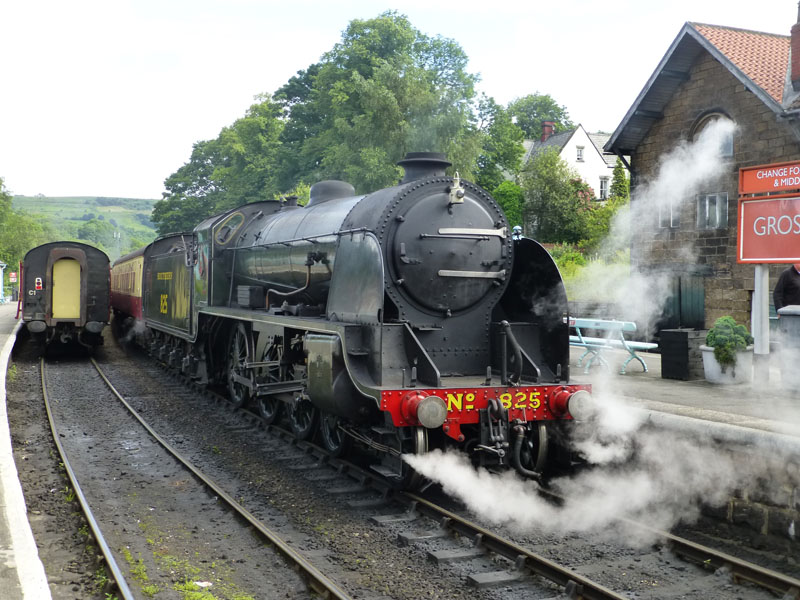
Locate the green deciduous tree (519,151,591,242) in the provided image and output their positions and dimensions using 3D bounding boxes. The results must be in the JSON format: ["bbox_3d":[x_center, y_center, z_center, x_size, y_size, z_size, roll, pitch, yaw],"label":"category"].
[{"bbox_3d":[6.937,-4.588,42.000,3.200,4.200,3.000,0,1,0],"label":"green deciduous tree"}]

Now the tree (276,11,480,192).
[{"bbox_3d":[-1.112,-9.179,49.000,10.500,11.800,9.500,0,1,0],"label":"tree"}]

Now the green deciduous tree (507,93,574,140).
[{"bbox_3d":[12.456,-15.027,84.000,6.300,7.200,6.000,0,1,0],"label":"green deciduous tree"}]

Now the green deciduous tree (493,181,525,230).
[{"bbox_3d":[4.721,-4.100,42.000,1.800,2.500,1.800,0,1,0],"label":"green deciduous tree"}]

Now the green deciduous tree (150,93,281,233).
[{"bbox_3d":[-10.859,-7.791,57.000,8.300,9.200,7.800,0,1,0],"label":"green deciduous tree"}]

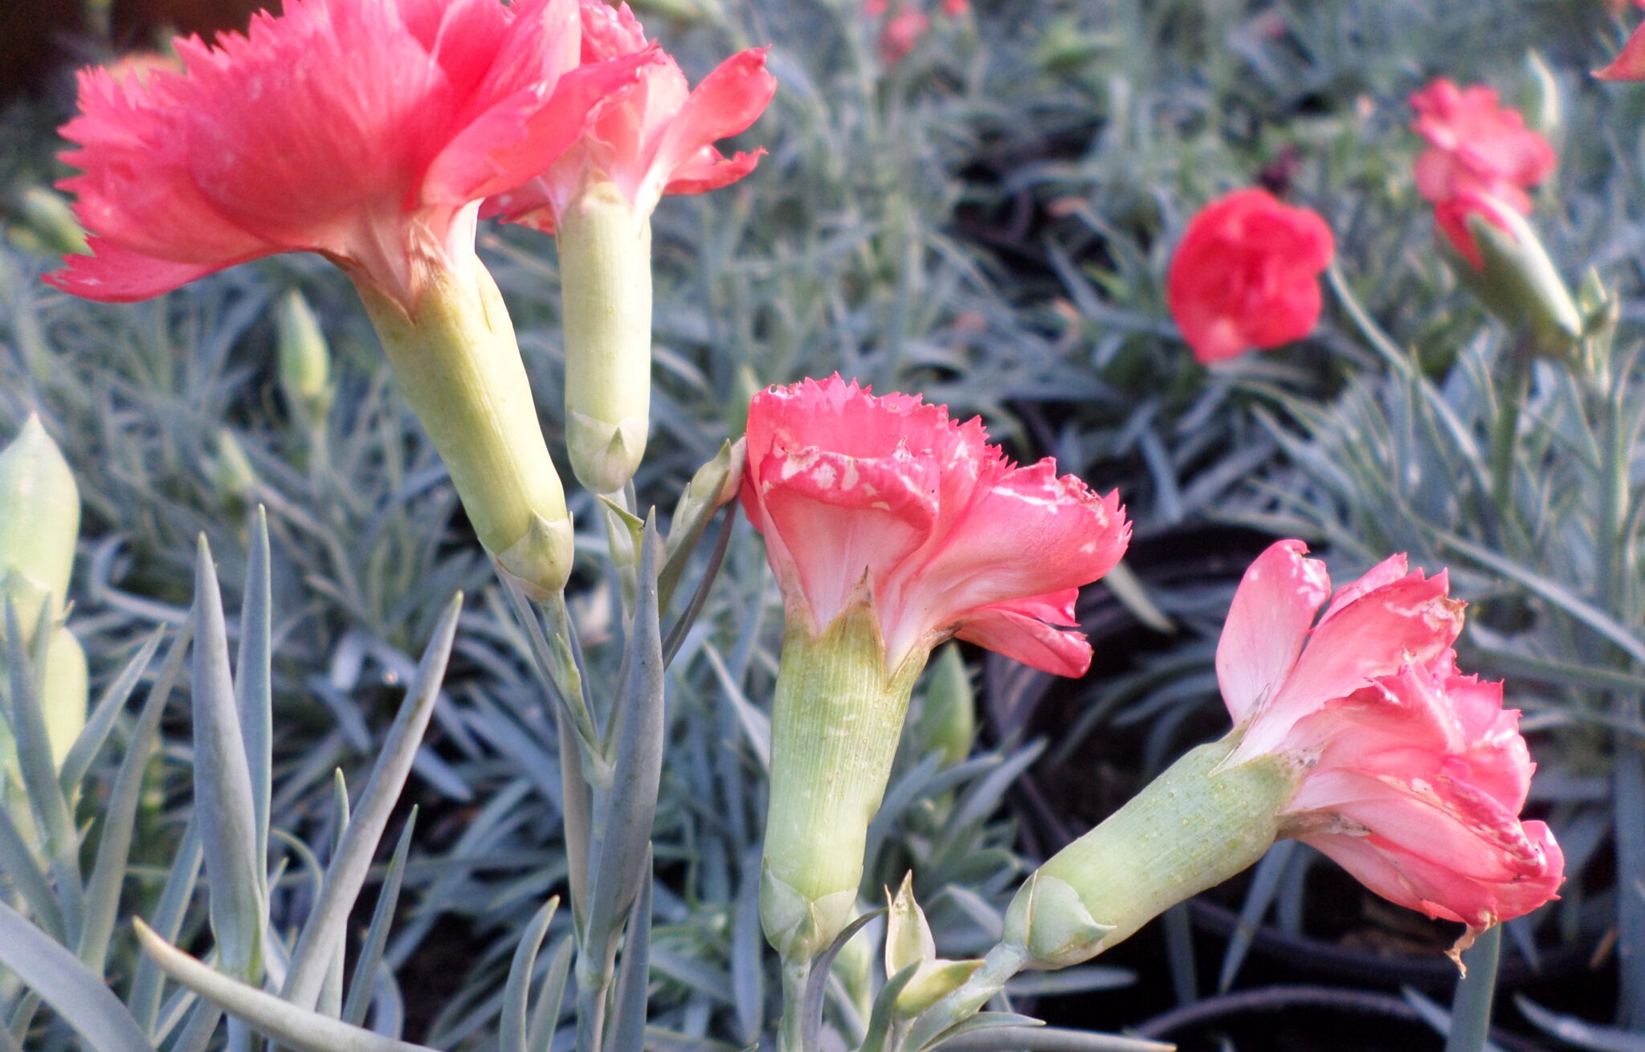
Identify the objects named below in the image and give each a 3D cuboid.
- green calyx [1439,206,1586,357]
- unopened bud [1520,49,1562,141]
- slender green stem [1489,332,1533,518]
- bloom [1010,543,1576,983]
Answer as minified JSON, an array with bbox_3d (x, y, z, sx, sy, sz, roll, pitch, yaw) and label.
[{"bbox_3d":[0.136,-0.048,0.235,0.015,0.034,0.015,-39,12,0],"label":"green calyx"},{"bbox_3d":[0.181,-0.109,0.300,0.009,0.023,0.009,-3,15,0],"label":"unopened bud"},{"bbox_3d":[0.139,-0.020,0.240,0.005,0.038,0.005,6,12,0],"label":"slender green stem"},{"bbox_3d":[0.048,0.030,0.132,0.060,0.045,0.042,-29,0,0],"label":"bloom"}]

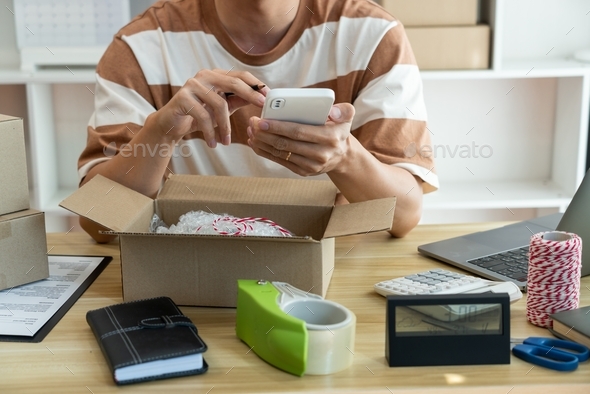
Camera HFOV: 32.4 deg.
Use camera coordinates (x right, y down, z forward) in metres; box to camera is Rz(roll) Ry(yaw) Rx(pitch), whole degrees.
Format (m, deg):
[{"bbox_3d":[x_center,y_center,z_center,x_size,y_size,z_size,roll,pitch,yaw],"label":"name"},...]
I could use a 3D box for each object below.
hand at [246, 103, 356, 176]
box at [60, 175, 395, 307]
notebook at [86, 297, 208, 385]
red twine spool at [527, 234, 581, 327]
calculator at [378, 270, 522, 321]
[{"bbox_3d":[0.008,-0.071,1.270,0.138,0.087,0.095,0,14,0],"label":"hand"},{"bbox_3d":[-0.078,0.055,1.328,0.410,0.126,0.335,1,14,7],"label":"box"},{"bbox_3d":[-0.168,0.158,1.136,0.104,0.022,0.178,-6,15,-20],"label":"notebook"},{"bbox_3d":[0.306,0.098,1.200,0.057,0.101,0.057,0,14,0],"label":"red twine spool"},{"bbox_3d":[0.191,0.114,1.286,0.118,0.029,0.140,-10,17,-34],"label":"calculator"}]

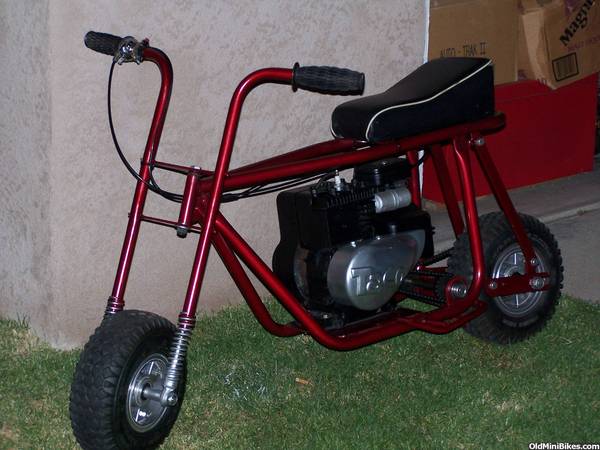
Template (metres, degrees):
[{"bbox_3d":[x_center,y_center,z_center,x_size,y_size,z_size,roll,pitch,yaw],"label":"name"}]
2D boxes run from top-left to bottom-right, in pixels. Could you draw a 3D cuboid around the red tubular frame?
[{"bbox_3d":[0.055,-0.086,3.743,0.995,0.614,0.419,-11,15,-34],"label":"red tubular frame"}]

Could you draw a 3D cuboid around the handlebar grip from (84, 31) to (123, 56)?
[{"bbox_3d":[-0.395,-0.364,3.676,0.113,0.037,0.037,19,23,37],"label":"handlebar grip"}]

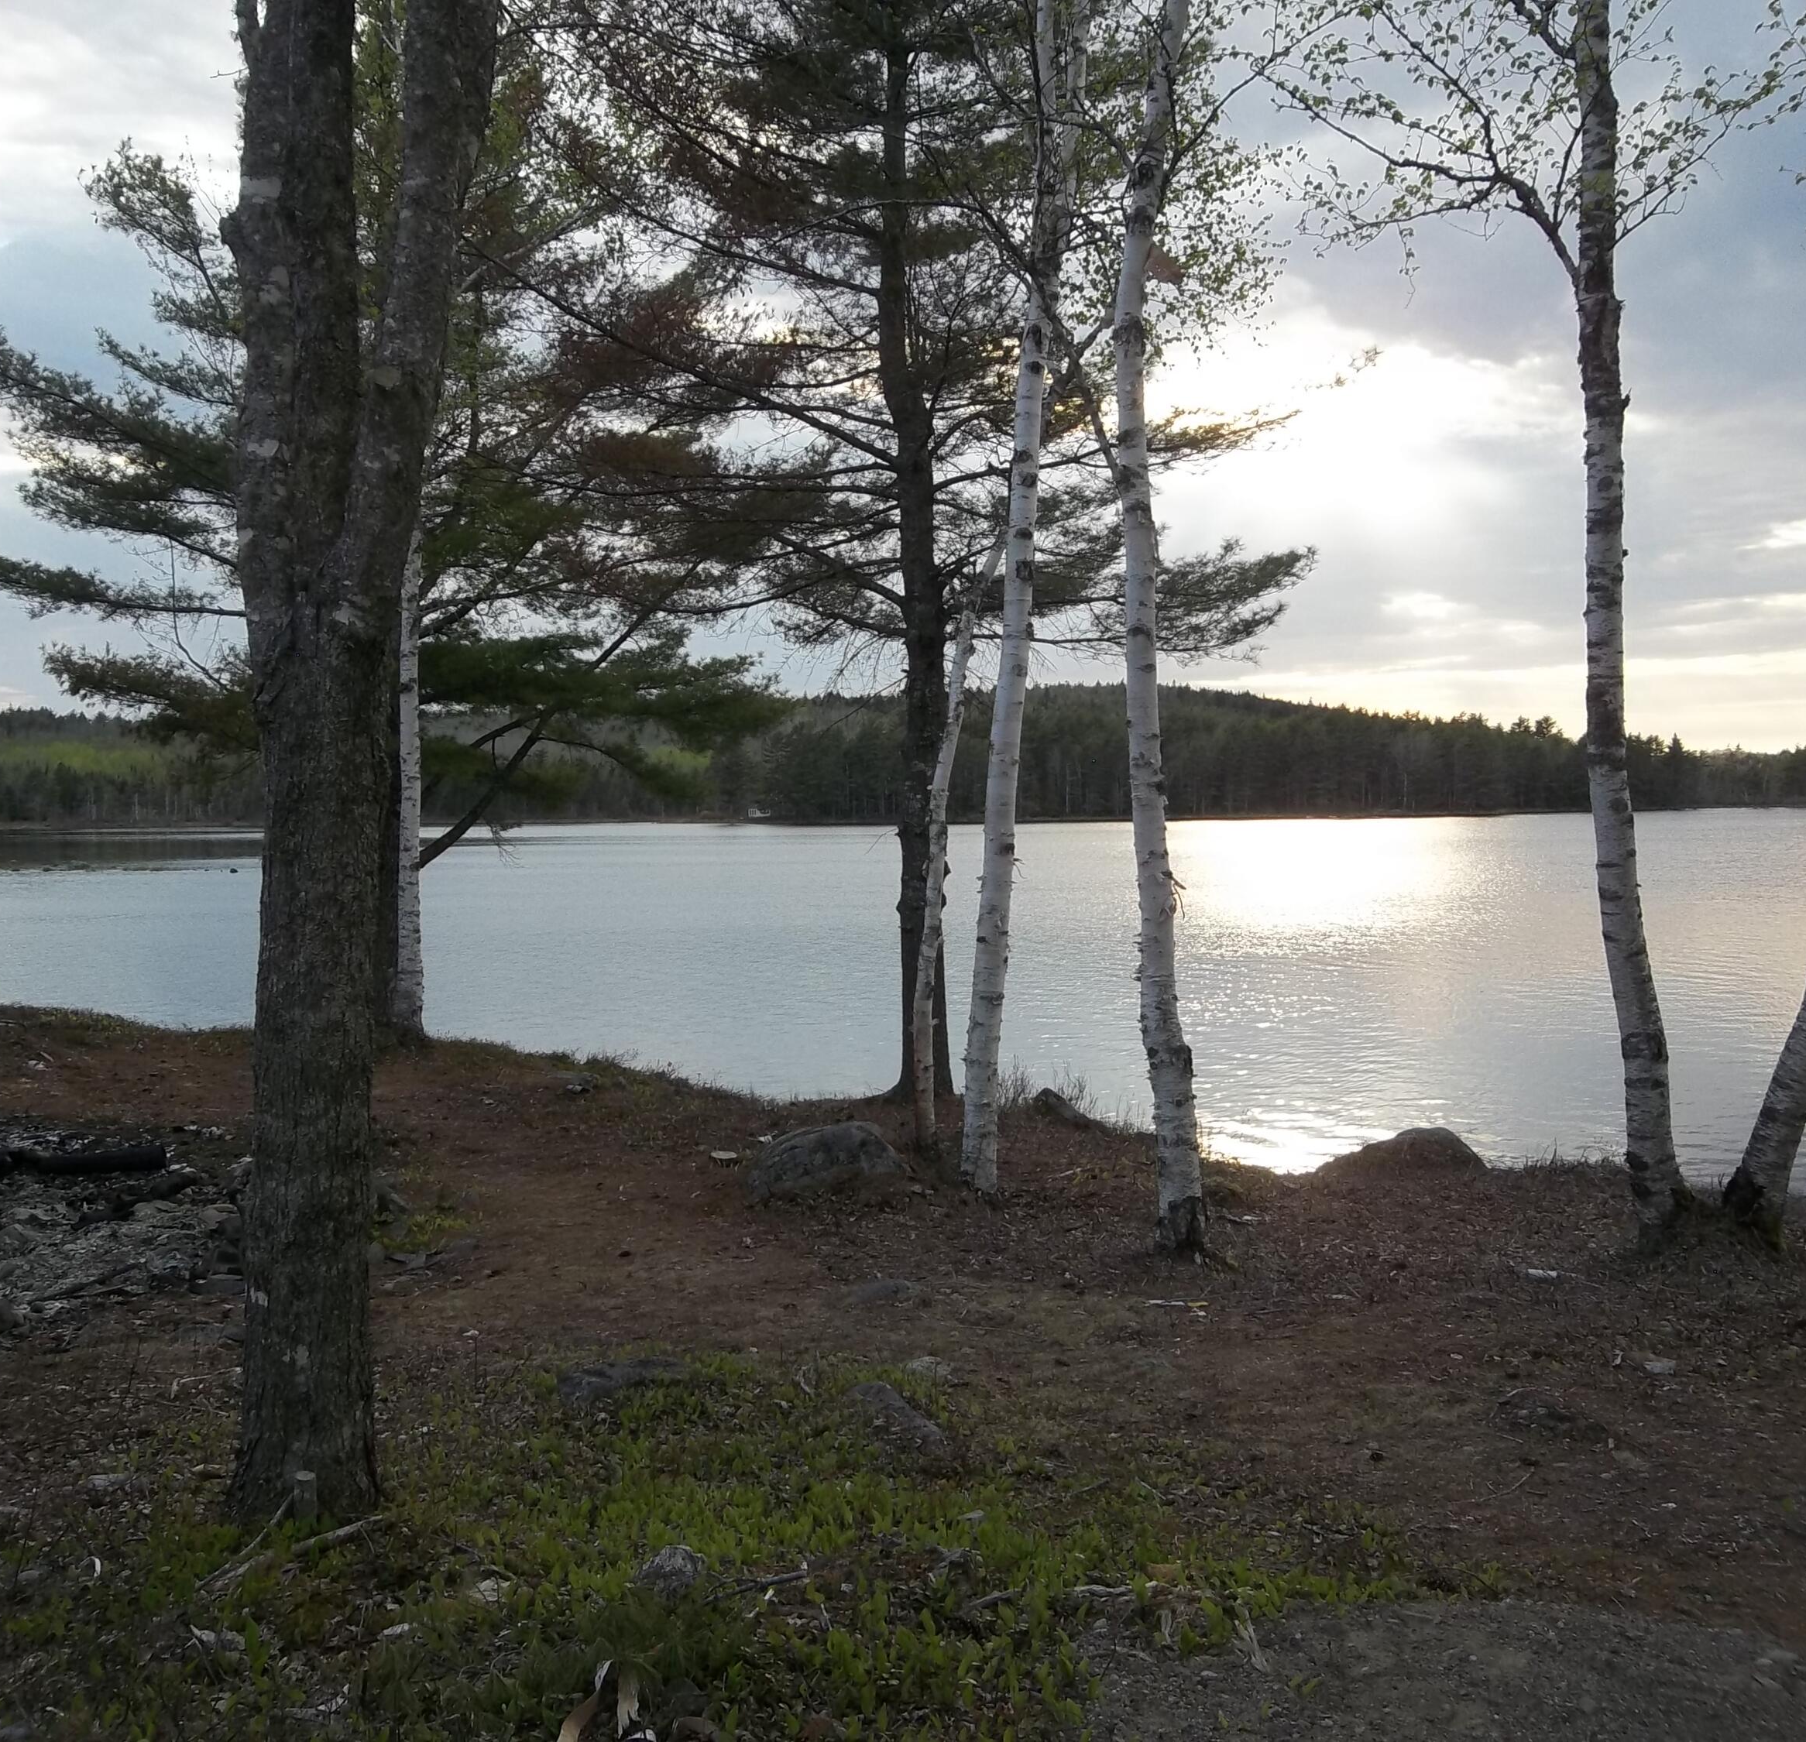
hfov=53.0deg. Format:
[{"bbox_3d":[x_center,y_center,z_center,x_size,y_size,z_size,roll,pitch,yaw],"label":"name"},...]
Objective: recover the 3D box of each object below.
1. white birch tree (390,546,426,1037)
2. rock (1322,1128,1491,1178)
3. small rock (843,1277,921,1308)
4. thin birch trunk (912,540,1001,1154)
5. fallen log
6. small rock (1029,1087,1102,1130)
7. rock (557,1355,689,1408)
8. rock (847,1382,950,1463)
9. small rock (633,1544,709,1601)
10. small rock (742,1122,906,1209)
[{"bbox_3d":[-3.828,-0.610,14.000,0.200,3.800,0.200,-1,2,-15],"label":"white birch tree"},{"bbox_3d":[2.259,1.221,8.200,0.700,0.220,0.500,-1,2,0],"label":"rock"},{"bbox_3d":[-0.069,1.378,5.980,0.245,0.060,0.180,-1,2,-10],"label":"small rock"},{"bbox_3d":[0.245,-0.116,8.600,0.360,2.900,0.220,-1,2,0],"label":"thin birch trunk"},{"bbox_3d":[-3.596,1.278,8.050,0.620,0.110,0.110,-1,2,-16],"label":"fallen log"},{"bbox_3d":[0.878,1.286,9.800,0.390,0.210,0.320,0,2,5],"label":"small rock"},{"bbox_3d":[-0.790,1.404,5.120,0.360,0.085,0.260,-1,2,-12],"label":"rock"},{"bbox_3d":[-0.009,1.396,4.600,0.250,0.140,0.250,-1,2,0],"label":"rock"},{"bbox_3d":[-0.468,1.413,3.650,0.145,0.095,0.130,-1,2,-8],"label":"small rock"},{"bbox_3d":[-0.330,1.219,7.750,0.660,0.270,0.480,-1,2,-15],"label":"small rock"}]

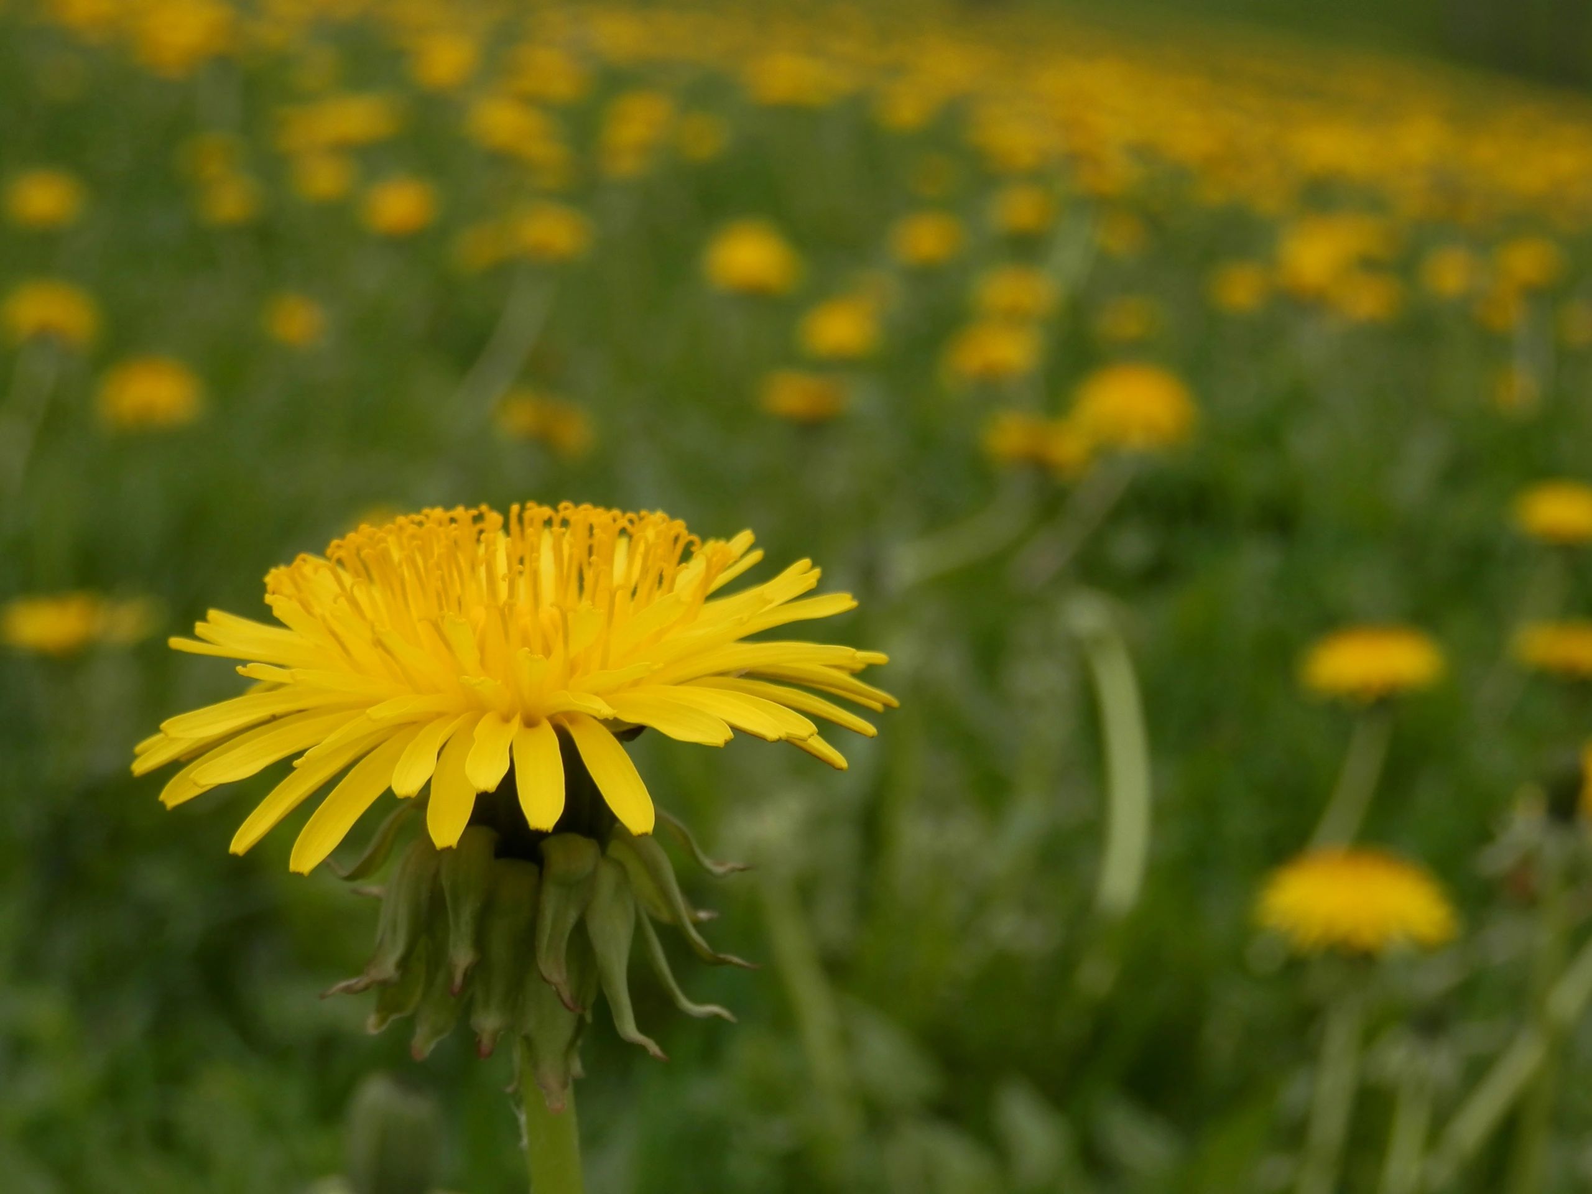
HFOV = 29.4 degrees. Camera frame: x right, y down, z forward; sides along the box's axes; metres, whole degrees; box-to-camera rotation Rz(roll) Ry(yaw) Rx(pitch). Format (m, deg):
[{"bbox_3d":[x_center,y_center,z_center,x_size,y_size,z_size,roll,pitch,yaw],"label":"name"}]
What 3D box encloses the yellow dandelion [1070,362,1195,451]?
[{"bbox_3d":[0.115,-0.065,1.040,0.041,0.025,0.041,0,10,0],"label":"yellow dandelion"}]

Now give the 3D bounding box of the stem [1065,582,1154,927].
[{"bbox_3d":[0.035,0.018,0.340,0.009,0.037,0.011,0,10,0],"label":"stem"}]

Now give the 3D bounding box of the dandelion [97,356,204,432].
[{"bbox_3d":[-0.263,-0.083,1.240,0.041,0.024,0.041,0,10,0],"label":"dandelion"}]

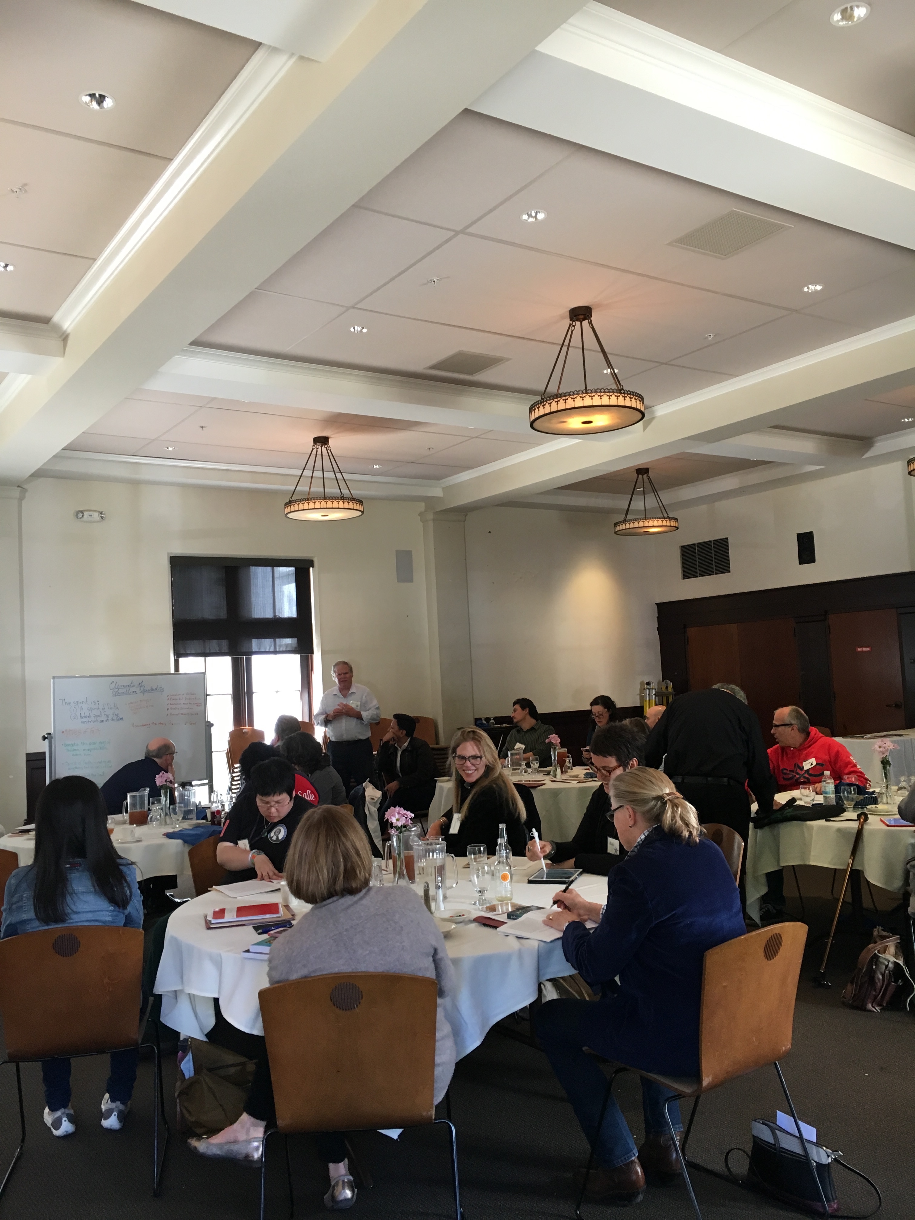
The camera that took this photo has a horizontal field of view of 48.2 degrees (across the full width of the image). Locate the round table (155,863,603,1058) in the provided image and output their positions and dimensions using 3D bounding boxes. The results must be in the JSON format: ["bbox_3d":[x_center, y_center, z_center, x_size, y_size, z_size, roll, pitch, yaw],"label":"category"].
[{"bbox_3d":[-0.153,1.442,3.774,1.790,0.760,1.790,-3,-4,0],"label":"round table"}]

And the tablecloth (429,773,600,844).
[{"bbox_3d":[0.765,1.731,8.362,1.850,0.750,1.850,-3,-4,0],"label":"tablecloth"}]

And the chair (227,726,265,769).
[{"bbox_3d":[-2.129,1.676,10.857,0.520,0.840,0.550,-1,-4,-33],"label":"chair"}]

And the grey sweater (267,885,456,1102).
[{"bbox_3d":[-0.229,1.019,2.797,0.520,0.550,0.460,-3,-4,0],"label":"grey sweater"}]

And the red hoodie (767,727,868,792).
[{"bbox_3d":[2.207,1.015,6.287,0.680,0.620,0.450,-4,-4,11],"label":"red hoodie"}]

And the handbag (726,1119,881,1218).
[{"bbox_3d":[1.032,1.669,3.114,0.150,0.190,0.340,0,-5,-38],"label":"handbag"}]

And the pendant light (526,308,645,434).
[{"bbox_3d":[0.837,-1.609,6.760,0.744,0.745,0.744,-3,-4,0],"label":"pendant light"}]

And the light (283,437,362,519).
[{"bbox_3d":[-1.306,-1.292,9.933,0.751,0.752,0.751,-3,-4,0],"label":"light"}]

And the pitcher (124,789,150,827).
[{"bbox_3d":[-2.113,1.289,6.710,0.180,0.235,0.130,-3,-4,0],"label":"pitcher"}]

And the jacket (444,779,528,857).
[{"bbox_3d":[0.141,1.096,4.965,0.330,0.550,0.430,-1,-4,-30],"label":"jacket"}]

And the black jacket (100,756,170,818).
[{"bbox_3d":[-2.428,1.420,7.745,0.460,0.600,0.480,-3,-4,-6],"label":"black jacket"}]

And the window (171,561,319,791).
[{"bbox_3d":[-2.298,0.816,11.409,1.705,2.776,0.150,-1,-4,-34],"label":"window"}]

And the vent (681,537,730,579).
[{"bbox_3d":[3.405,-0.705,14.112,0.050,0.473,0.868,-1,-4,-34],"label":"vent"}]

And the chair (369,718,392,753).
[{"bbox_3d":[-0.753,1.616,11.462,0.480,0.800,0.520,-1,-4,-34],"label":"chair"}]

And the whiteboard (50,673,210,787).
[{"bbox_3d":[-3.175,1.180,9.925,1.500,1.090,0.070,-1,-4,-35],"label":"whiteboard"}]

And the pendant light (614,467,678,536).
[{"bbox_3d":[2.397,-1.408,13.094,0.810,0.820,0.810,-3,-4,0],"label":"pendant light"}]

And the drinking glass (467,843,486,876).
[{"bbox_3d":[0.078,1.054,4.240,0.080,0.156,0.080,-3,-4,0],"label":"drinking glass"}]

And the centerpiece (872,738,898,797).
[{"bbox_3d":[2.298,0.860,5.486,0.140,0.350,0.140,-1,-4,-34],"label":"centerpiece"}]

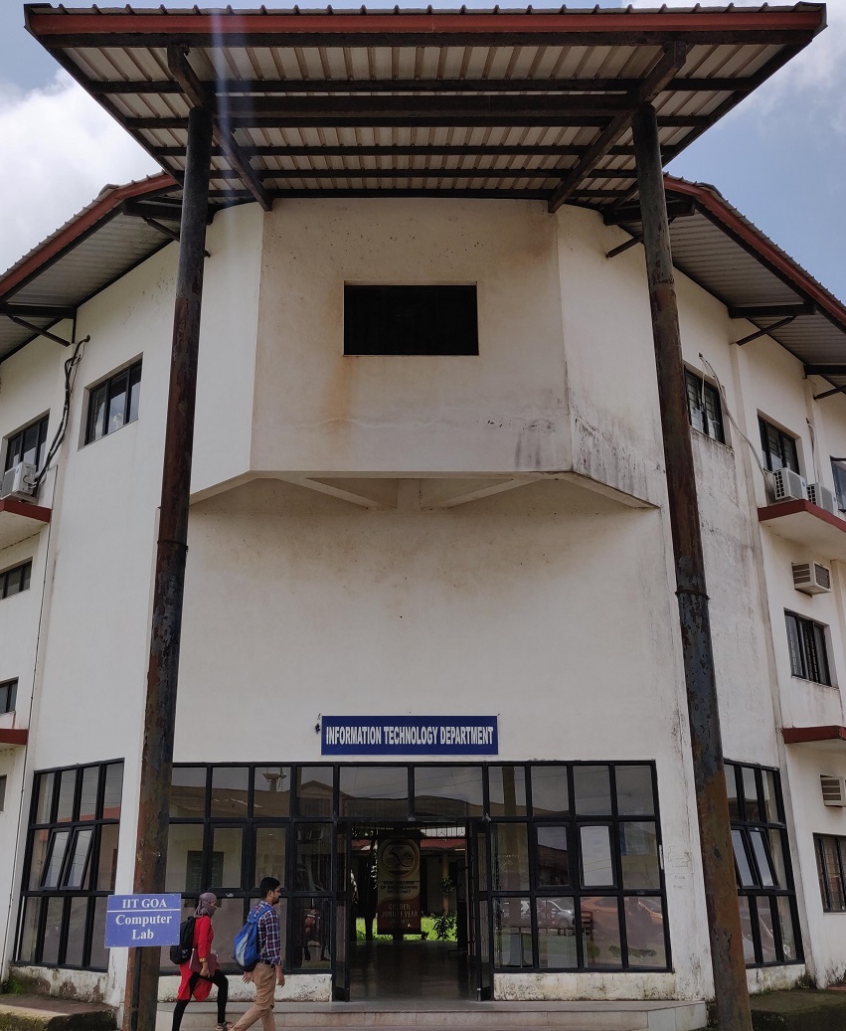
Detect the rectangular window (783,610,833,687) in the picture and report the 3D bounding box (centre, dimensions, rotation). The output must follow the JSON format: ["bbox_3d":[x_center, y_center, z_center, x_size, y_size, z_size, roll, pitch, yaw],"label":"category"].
[{"bbox_3d":[7.274,2.547,18.725,1.761,1.263,0.120,19,-28,-41],"label":"rectangular window"}]

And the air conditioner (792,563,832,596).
[{"bbox_3d":[7.067,1.165,18.002,0.650,0.435,0.400,19,-28,-40],"label":"air conditioner"}]

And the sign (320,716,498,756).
[{"bbox_3d":[-0.191,3.275,14.771,2.622,0.569,0.050,0,-21,-1],"label":"sign"}]

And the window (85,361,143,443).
[{"bbox_3d":[-5.300,-1.893,17.073,1.871,1.245,0.150,-18,-27,39],"label":"window"}]

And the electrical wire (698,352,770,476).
[{"bbox_3d":[5.267,-1.696,16.693,1.857,1.663,0.140,19,-27,-40],"label":"electrical wire"}]

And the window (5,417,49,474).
[{"bbox_3d":[-7.574,-1.154,18.979,1.739,1.221,0.150,-18,-27,39],"label":"window"}]

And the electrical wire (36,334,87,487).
[{"bbox_3d":[-6.877,-1.954,18.704,1.060,3.100,0.300,-18,-27,38],"label":"electrical wire"}]

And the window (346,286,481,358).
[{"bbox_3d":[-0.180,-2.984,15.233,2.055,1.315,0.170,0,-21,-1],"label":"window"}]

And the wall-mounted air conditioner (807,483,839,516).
[{"bbox_3d":[7.612,-0.226,18.909,0.730,0.530,0.270,19,-28,-41],"label":"wall-mounted air conditioner"}]

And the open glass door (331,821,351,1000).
[{"bbox_3d":[-1.079,5.263,13.286,0.240,2.250,0.090,0,-21,-1],"label":"open glass door"}]

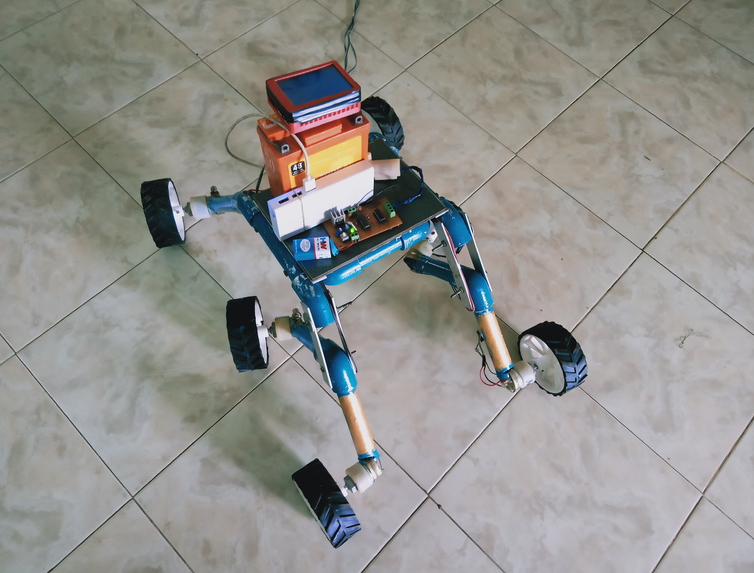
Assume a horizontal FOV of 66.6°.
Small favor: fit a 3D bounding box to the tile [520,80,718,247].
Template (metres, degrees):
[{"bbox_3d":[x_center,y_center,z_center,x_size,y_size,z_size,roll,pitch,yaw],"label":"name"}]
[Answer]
[{"bbox_3d":[0.495,-0.258,1.167,0.300,0.009,0.300,42,69,15],"label":"tile"}]

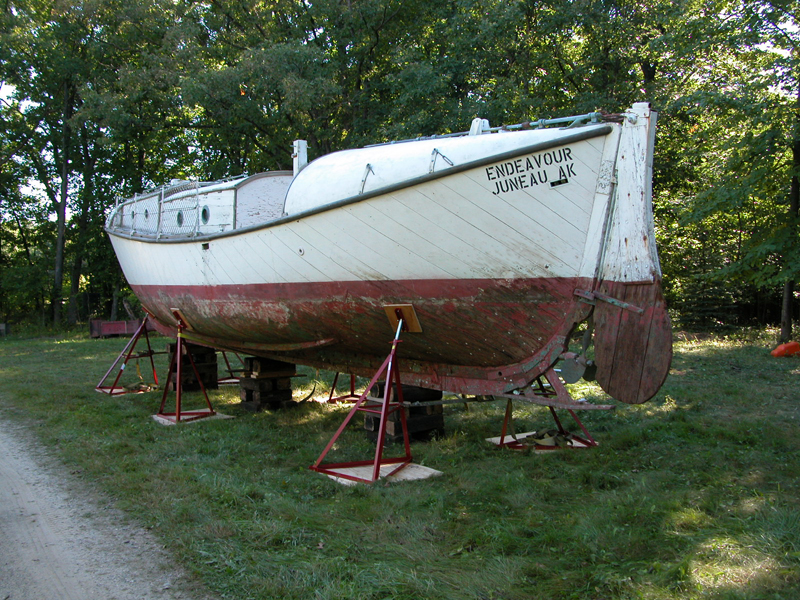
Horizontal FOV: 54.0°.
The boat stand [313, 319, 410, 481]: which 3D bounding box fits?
[{"bbox_3d":[-0.162,0.749,6.322,0.900,1.210,0.720,-1,1,-38],"label":"boat stand"}]

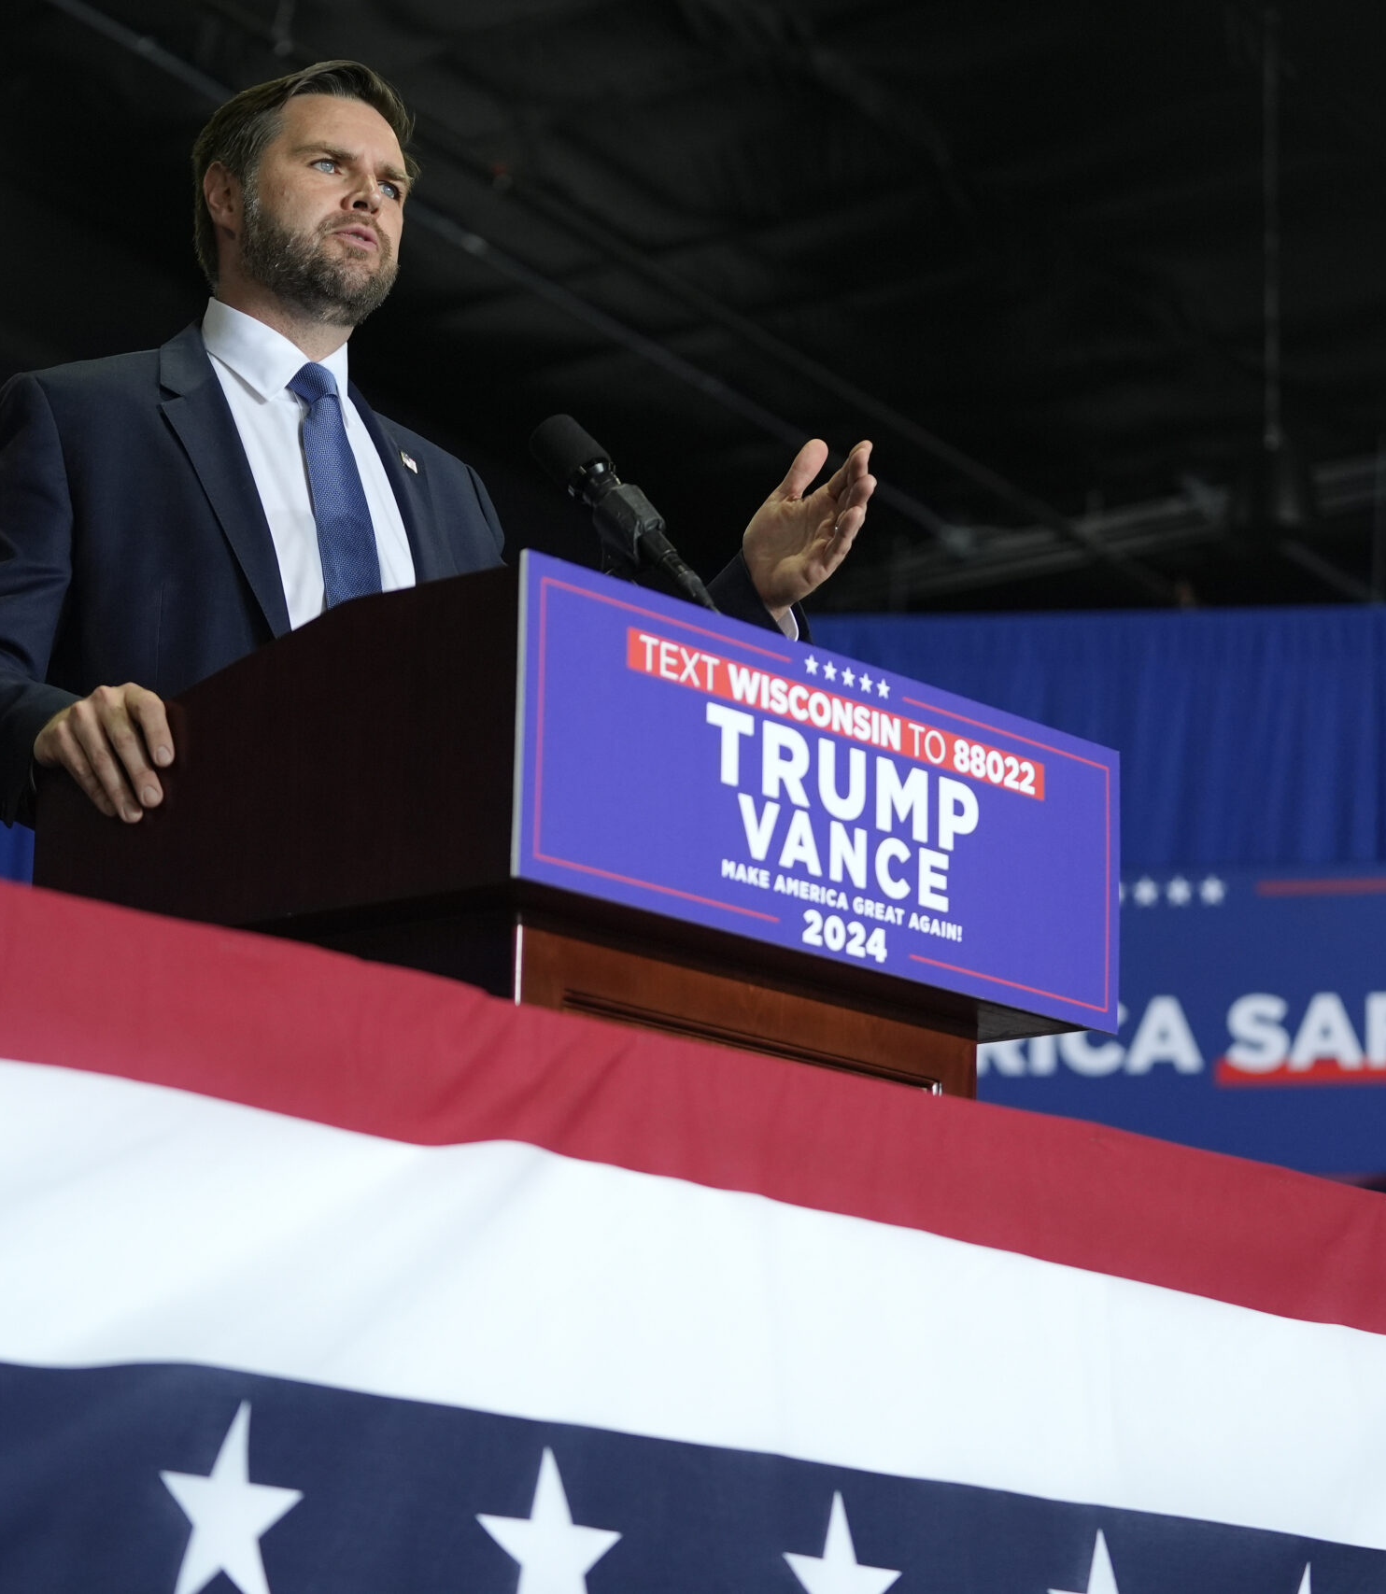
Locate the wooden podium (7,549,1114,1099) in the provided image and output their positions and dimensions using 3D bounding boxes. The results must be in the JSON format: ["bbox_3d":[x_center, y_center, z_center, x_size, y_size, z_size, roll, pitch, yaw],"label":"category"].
[{"bbox_3d":[-0.110,0.500,3.866,0.549,1.180,0.744,-9,-17,39],"label":"wooden podium"}]

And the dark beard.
[{"bbox_3d":[-0.340,-0.489,4.240,0.145,0.115,0.115,14,-23,-31],"label":"dark beard"}]

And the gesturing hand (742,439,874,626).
[{"bbox_3d":[0.105,-0.241,4.180,0.080,0.110,0.180,-14,-32,-50],"label":"gesturing hand"}]

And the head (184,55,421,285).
[{"bbox_3d":[-0.359,-0.561,4.290,0.170,0.245,0.215,14,-23,-31],"label":"head"}]

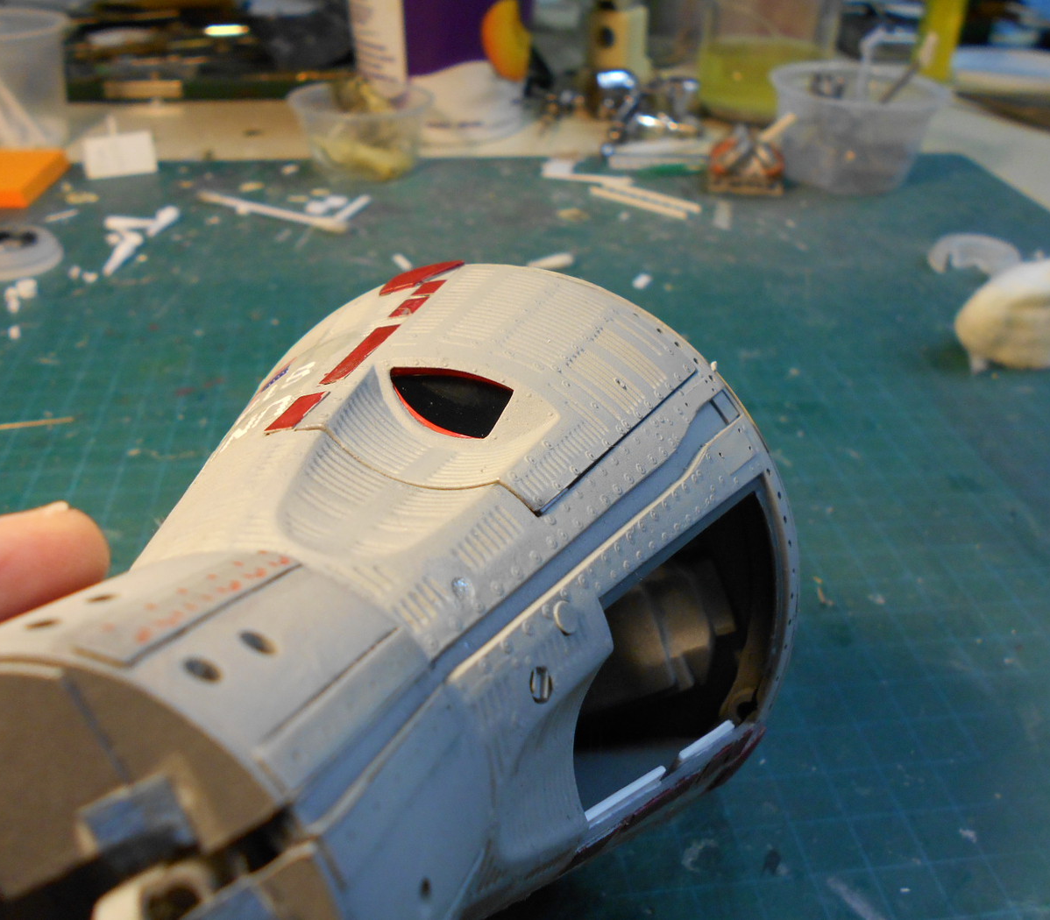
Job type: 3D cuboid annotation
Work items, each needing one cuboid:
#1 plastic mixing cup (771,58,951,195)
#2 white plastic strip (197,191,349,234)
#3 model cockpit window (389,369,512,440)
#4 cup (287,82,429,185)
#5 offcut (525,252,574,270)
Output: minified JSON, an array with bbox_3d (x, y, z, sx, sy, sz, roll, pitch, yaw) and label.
[{"bbox_3d":[0.148,-0.152,0.454,0.076,0.041,0.076,1,35,-1],"label":"plastic mixing cup"},{"bbox_3d":[-0.102,-0.100,0.399,0.071,0.004,0.005,15,37,17],"label":"white plastic strip"},{"bbox_3d":[-0.009,-0.007,0.116,0.015,0.002,0.010,10,49,7],"label":"model cockpit window"},{"bbox_3d":[-0.073,-0.147,0.446,0.063,0.029,0.063,1,35,-1],"label":"cup"},{"bbox_3d":[0.009,-0.072,0.366,0.023,0.004,0.004,-23,42,-31],"label":"offcut"}]

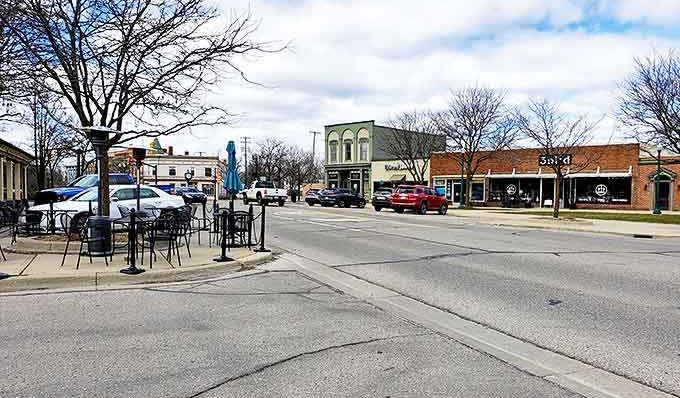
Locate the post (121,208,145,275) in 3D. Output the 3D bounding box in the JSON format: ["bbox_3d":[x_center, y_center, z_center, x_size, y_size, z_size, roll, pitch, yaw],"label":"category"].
[{"bbox_3d":[-3.185,0.646,7.870,0.370,0.970,0.370,1,1,0],"label":"post"}]

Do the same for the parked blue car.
[{"bbox_3d":[-9.433,0.020,20.900,1.970,1.870,5.400,1,1,39],"label":"parked blue car"}]

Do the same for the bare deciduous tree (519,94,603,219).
[{"bbox_3d":[11.605,-2.157,27.000,4.500,6.300,4.500,0,1,0],"label":"bare deciduous tree"}]

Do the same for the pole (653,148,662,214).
[{"bbox_3d":[20.282,-1.188,32.457,0.460,4.300,0.460,1,1,0],"label":"pole"}]

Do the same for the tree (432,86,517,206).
[{"bbox_3d":[9.933,-3.869,38.000,6.300,9.100,6.300,0,1,0],"label":"tree"}]

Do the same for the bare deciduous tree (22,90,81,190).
[{"bbox_3d":[-21.467,-3.869,38.000,4.100,8.100,4.100,1,1,0],"label":"bare deciduous tree"}]

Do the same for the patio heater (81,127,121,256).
[{"bbox_3d":[-4.508,-0.143,9.626,0.820,2.400,0.820,1,1,0],"label":"patio heater"}]

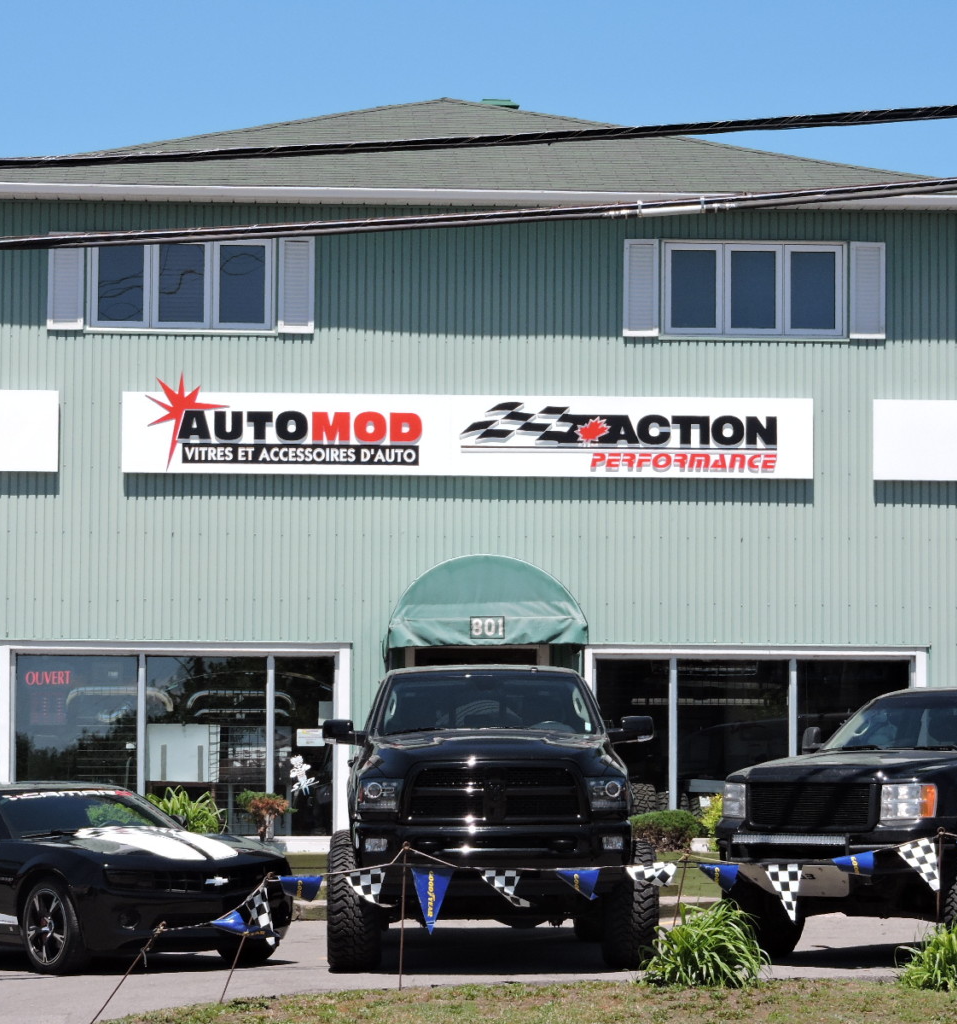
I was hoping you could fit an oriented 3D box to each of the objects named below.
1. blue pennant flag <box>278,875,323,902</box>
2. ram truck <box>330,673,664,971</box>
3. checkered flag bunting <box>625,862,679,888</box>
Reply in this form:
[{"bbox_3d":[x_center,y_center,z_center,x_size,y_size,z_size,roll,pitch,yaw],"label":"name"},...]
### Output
[{"bbox_3d":[-1.187,2.510,27.600,0.300,0.180,0.200,0,-4,0],"label":"blue pennant flag"},{"bbox_3d":[0.062,2.261,31.519,2.420,2.200,6.000,0,-3,-1],"label":"ram truck"},{"bbox_3d":[1.167,2.435,27.800,0.340,0.180,0.200,0,-4,0],"label":"checkered flag bunting"}]

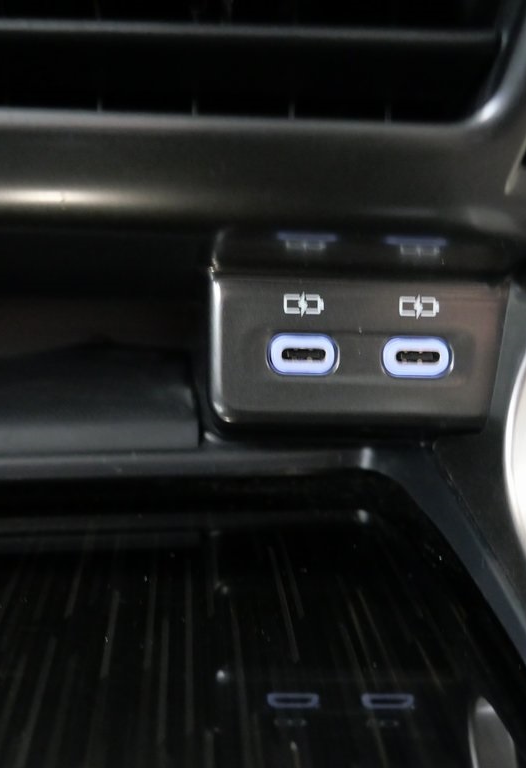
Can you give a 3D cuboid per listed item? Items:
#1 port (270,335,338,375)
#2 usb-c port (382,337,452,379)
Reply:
[{"bbox_3d":[0.008,-0.005,0.136,0.013,0.008,0.005,1,0,-1],"label":"port"},{"bbox_3d":[0.029,-0.005,0.136,0.013,0.008,0.005,1,0,-1],"label":"usb-c port"}]

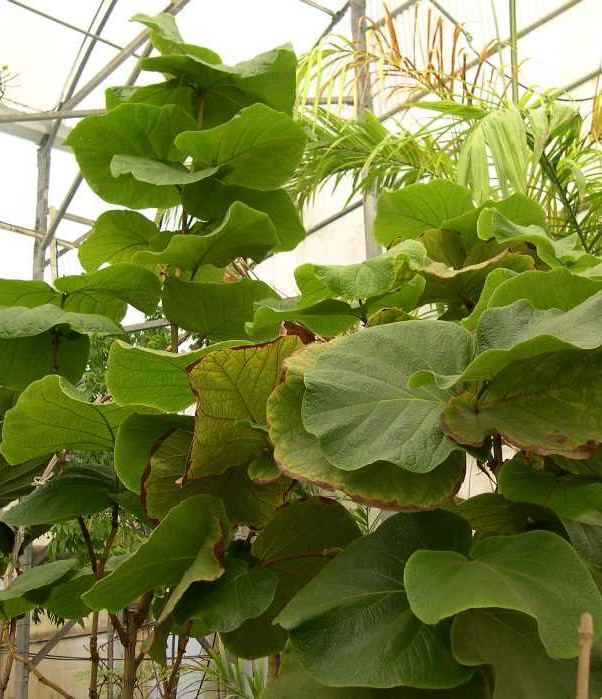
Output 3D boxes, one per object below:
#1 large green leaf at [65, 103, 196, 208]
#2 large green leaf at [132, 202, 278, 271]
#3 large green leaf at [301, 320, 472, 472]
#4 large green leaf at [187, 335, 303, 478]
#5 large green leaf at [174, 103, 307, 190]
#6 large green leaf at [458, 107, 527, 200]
[{"bbox_3d":[-0.467,-0.531,2.800,0.355,0.250,0.200,2,-20,-10],"label":"large green leaf"},{"bbox_3d":[-0.245,-0.287,2.600,0.370,0.170,0.230,0,-20,-5],"label":"large green leaf"},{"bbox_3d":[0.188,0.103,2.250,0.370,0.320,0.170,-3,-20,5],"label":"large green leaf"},{"bbox_3d":[-0.130,0.134,2.400,0.280,0.320,0.170,0,-20,-3],"label":"large green leaf"},{"bbox_3d":[-0.163,-0.546,2.750,0.360,0.210,0.240,0,-20,-3],"label":"large green leaf"},{"bbox_3d":[0.674,-0.683,3.600,0.260,0.340,0.200,-6,-20,12],"label":"large green leaf"}]

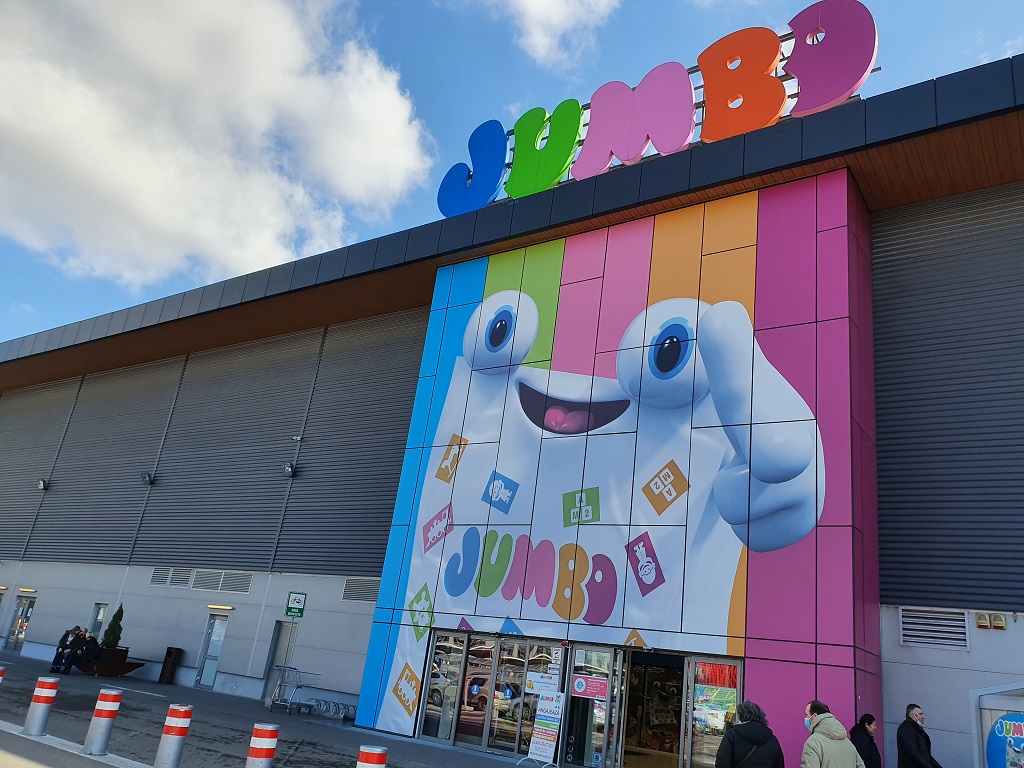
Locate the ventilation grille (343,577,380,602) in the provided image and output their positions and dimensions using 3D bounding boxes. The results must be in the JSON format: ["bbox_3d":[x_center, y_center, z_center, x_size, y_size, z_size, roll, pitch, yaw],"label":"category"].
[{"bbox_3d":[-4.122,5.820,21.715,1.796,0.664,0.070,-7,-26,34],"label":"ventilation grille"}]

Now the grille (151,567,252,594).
[{"bbox_3d":[-10.658,6.632,26.111,5.692,0.677,0.070,-7,-26,34],"label":"grille"}]

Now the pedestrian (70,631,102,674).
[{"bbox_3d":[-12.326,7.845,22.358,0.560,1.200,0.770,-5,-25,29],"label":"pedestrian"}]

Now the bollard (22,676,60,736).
[{"bbox_3d":[-6.464,4.428,10.569,0.270,0.715,0.270,-7,-26,34],"label":"bollard"}]

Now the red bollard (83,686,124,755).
[{"bbox_3d":[-5.200,4.294,9.791,0.272,0.724,0.272,-7,-26,34],"label":"red bollard"}]

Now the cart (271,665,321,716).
[{"bbox_3d":[-5.423,7.687,19.225,0.580,1.010,0.980,-1,-23,21],"label":"cart"}]

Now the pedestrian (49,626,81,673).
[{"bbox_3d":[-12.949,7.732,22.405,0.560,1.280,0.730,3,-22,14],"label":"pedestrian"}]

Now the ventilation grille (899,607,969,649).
[{"bbox_3d":[7.593,4.393,13.824,1.107,0.700,0.070,-7,-26,34],"label":"ventilation grille"}]

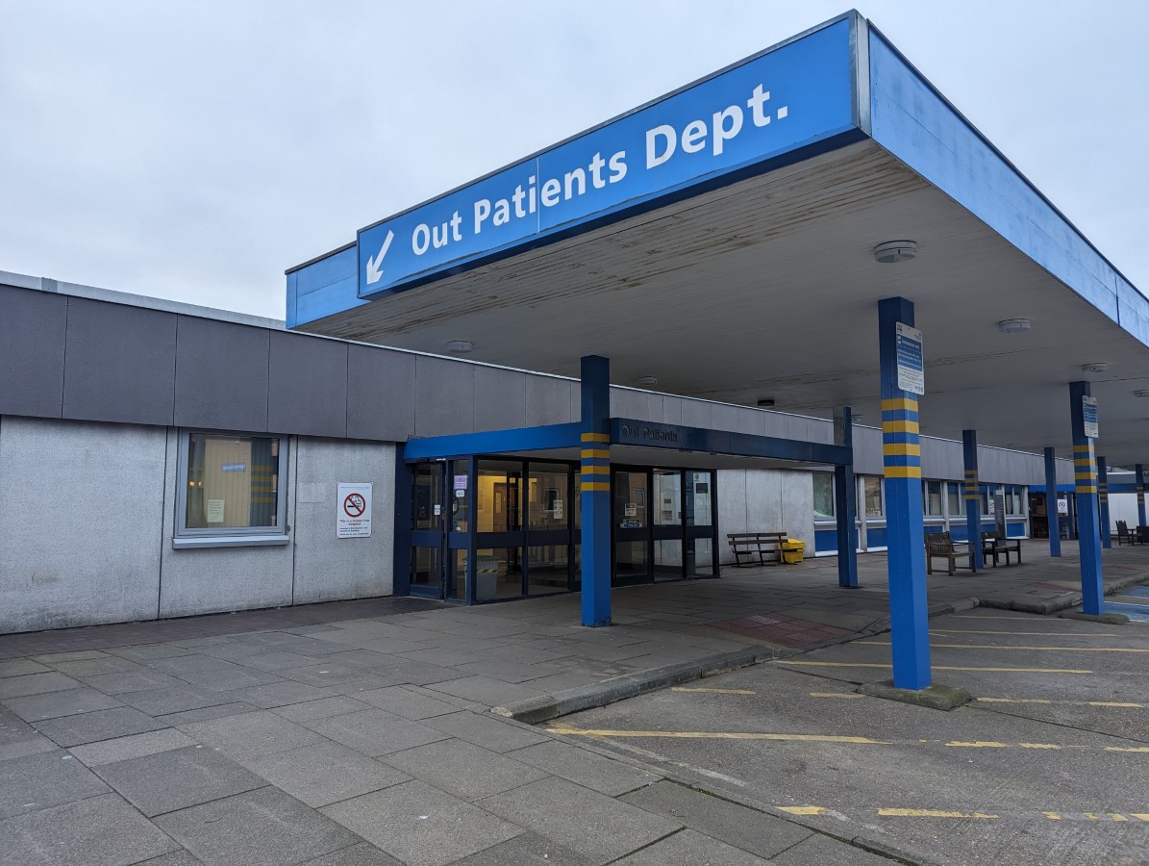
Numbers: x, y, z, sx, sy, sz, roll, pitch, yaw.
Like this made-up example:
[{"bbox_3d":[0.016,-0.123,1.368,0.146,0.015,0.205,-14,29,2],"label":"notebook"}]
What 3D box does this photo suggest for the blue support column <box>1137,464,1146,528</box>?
[{"bbox_3d":[24.387,3.034,34.333,0.210,3.334,0.300,-5,-7,44],"label":"blue support column"}]

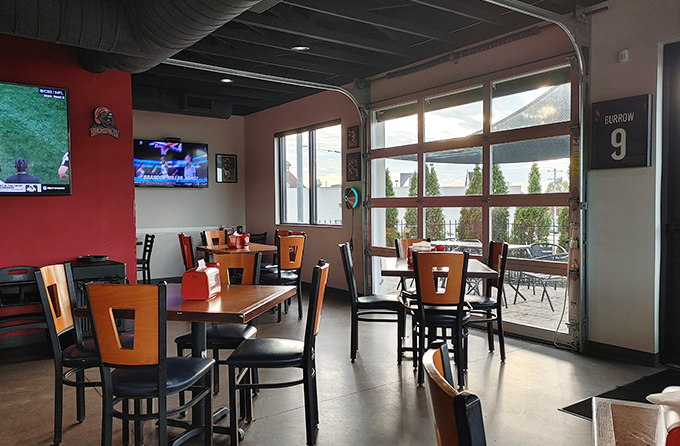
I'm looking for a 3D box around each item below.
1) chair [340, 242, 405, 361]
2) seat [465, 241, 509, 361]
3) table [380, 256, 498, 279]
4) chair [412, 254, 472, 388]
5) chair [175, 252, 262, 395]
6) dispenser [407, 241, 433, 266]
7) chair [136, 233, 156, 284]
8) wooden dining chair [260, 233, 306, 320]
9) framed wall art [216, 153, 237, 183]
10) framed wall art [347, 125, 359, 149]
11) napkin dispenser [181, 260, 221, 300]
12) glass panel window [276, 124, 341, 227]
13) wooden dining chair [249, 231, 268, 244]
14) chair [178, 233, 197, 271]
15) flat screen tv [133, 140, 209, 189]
[{"bbox_3d":[0.276,0.629,4.147,0.479,0.917,0.409,0,2,9],"label":"chair"},{"bbox_3d":[1.075,0.613,4.048,0.499,0.906,0.430,-1,2,-3],"label":"seat"},{"bbox_3d":[0.735,0.694,4.005,0.810,0.730,0.830,0,2,9],"label":"table"},{"bbox_3d":[0.711,0.642,3.591,0.409,0.917,0.479,0,2,11],"label":"chair"},{"bbox_3d":[-0.704,0.664,3.139,0.430,0.906,0.499,0,2,9],"label":"chair"},{"bbox_3d":[0.619,0.249,3.952,0.183,0.195,0.140,0,2,5],"label":"dispenser"},{"bbox_3d":[-2.827,0.584,6.967,0.500,0.830,0.430,-2,3,-36],"label":"chair"},{"bbox_3d":[-0.632,0.584,5.559,0.430,0.906,0.499,-2,2,-38],"label":"wooden dining chair"},{"bbox_3d":[-1.863,-0.893,8.428,0.385,0.465,0.030,-2,3,-36],"label":"framed wall art"},{"bbox_3d":[0.162,-1.088,6.518,0.025,0.274,0.240,-2,2,-37],"label":"framed wall art"},{"bbox_3d":[-0.729,0.312,2.696,0.145,0.155,0.200,-1,2,4],"label":"napkin dispenser"},{"bbox_3d":[-0.461,-0.668,7.450,0.100,1.402,1.710,-2,2,-37],"label":"glass panel window"},{"bbox_3d":[-1.342,0.548,7.375,0.430,0.830,0.500,-2,3,-36],"label":"wooden dining chair"},{"bbox_3d":[-1.436,0.578,5.673,0.500,0.900,0.430,-2,2,-30],"label":"chair"},{"bbox_3d":[-2.664,-0.916,8.025,1.252,0.718,0.070,-2,2,-37],"label":"flat screen tv"}]

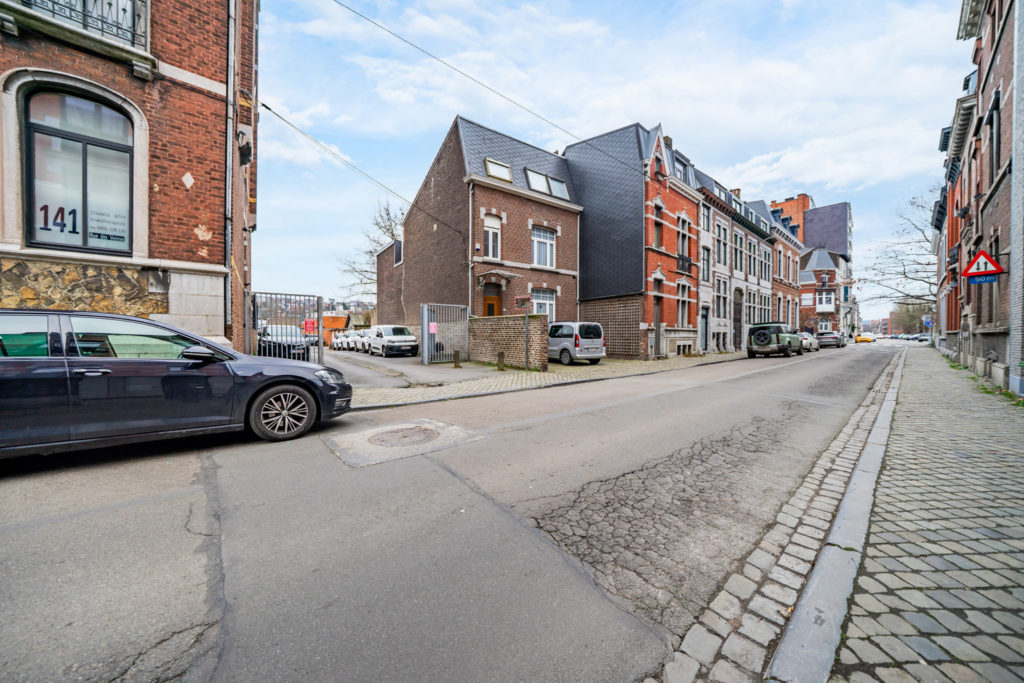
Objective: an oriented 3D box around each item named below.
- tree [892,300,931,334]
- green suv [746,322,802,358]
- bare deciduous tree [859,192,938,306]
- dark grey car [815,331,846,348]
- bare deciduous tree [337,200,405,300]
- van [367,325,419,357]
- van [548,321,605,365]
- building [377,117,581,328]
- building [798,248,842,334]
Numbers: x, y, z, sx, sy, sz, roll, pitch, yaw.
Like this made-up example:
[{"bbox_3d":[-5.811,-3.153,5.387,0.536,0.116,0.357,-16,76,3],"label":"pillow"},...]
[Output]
[{"bbox_3d":[92.000,-5.100,79.000,8.000,9.500,8.000,0,0,-41],"label":"tree"},{"bbox_3d":[17.200,-0.050,22.250,4.850,2.000,2.000,0,0,-39],"label":"green suv"},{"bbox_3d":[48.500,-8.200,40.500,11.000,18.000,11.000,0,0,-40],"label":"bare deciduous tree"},{"bbox_3d":[33.600,-0.220,35.800,4.750,1.650,1.930,0,0,-40],"label":"dark grey car"},{"bbox_3d":[-14.600,-7.400,40.000,11.000,17.000,11.000,0,0,-20],"label":"bare deciduous tree"},{"bbox_3d":[-7.180,-0.020,20.600,1.900,1.830,4.400,0,0,-34],"label":"van"},{"bbox_3d":[2.190,0.100,15.900,1.850,1.810,4.380,0,0,-34],"label":"van"},{"bbox_3d":[-4.373,-5.258,26.629,7.450,12.580,19.440,0,0,-34],"label":"building"},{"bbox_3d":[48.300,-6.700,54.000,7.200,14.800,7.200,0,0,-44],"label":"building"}]

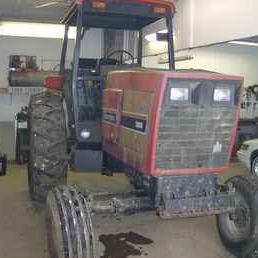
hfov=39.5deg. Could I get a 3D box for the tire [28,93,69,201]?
[{"bbox_3d":[-1.287,0.274,5.572,0.480,1.700,1.700,-1,3,-18],"label":"tire"}]

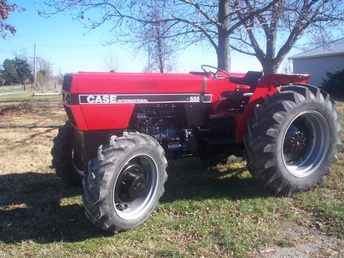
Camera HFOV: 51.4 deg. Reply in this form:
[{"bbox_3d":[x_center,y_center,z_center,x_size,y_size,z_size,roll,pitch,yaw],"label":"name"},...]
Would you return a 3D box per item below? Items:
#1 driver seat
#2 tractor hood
[{"bbox_3d":[1.050,-0.672,4.979,0.460,0.280,0.440,-3,8,-27],"label":"driver seat"},{"bbox_3d":[-0.408,-0.534,4.238,1.610,0.260,0.550,-3,8,-27],"label":"tractor hood"}]

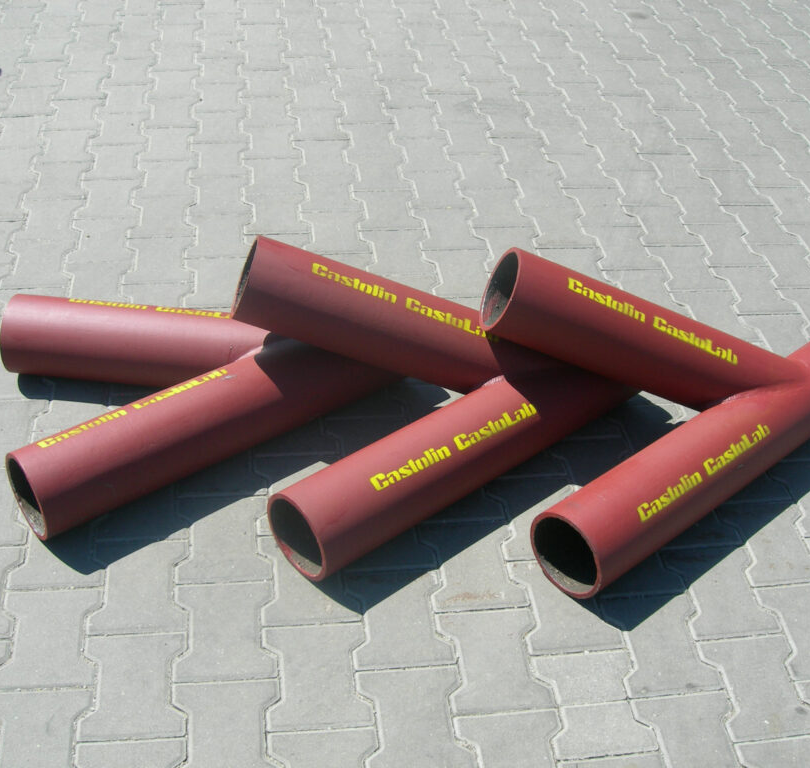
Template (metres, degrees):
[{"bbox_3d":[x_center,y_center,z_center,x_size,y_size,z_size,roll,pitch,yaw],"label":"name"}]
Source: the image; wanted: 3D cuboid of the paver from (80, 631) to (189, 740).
[{"bbox_3d":[-0.409,0.479,1.712,0.163,0.070,0.198,-2,39,-8],"label":"paver"}]

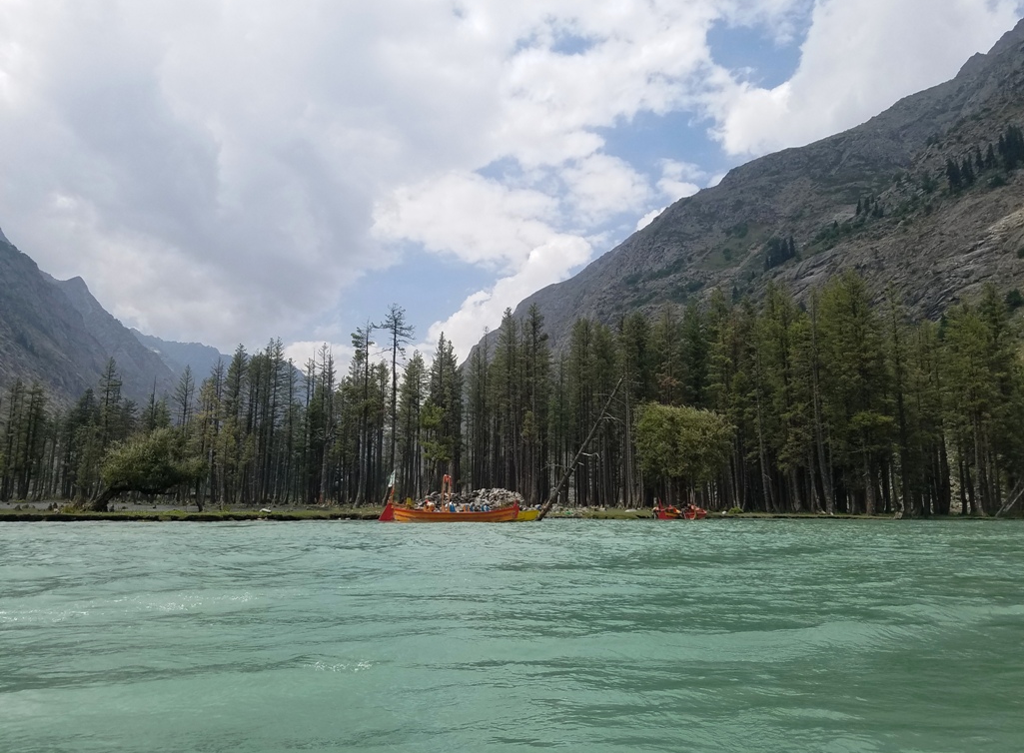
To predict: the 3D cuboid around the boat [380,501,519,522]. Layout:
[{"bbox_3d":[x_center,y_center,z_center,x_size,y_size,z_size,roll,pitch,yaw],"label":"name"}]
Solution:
[{"bbox_3d":[-3.504,7.659,43.500,7.900,1.220,1.650,1,-9,-5],"label":"boat"}]

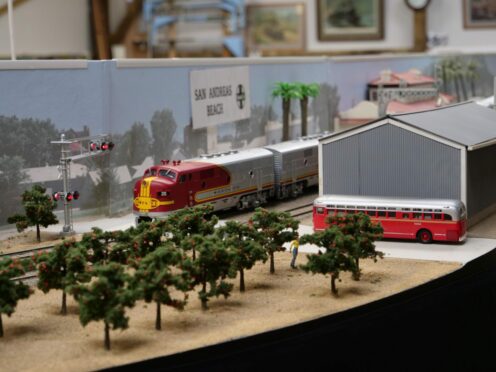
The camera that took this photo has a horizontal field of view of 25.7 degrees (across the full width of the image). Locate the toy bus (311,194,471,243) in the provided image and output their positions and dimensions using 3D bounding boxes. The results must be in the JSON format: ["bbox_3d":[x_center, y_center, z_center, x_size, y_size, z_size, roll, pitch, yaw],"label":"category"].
[{"bbox_3d":[0.111,0.026,0.846,0.117,0.030,0.029,2,8,24],"label":"toy bus"}]

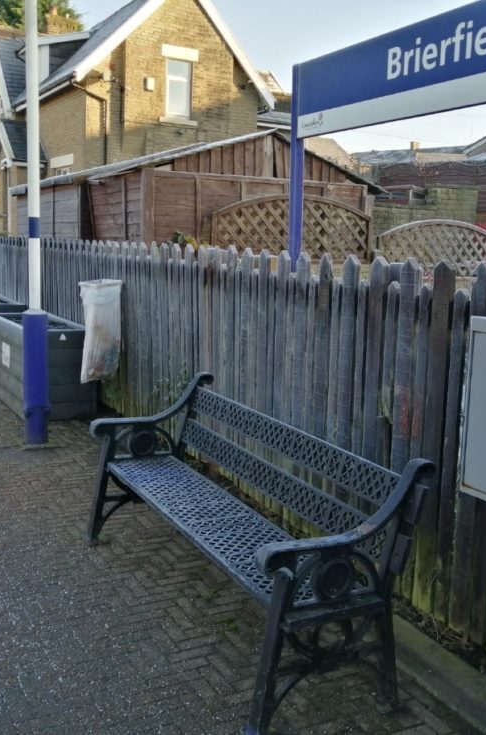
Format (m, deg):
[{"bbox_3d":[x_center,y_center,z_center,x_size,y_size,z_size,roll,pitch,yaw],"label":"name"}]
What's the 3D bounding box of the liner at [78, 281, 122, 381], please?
[{"bbox_3d":[-1.127,-0.293,6.048,0.310,0.800,0.310,-4,11,-28],"label":"liner"}]

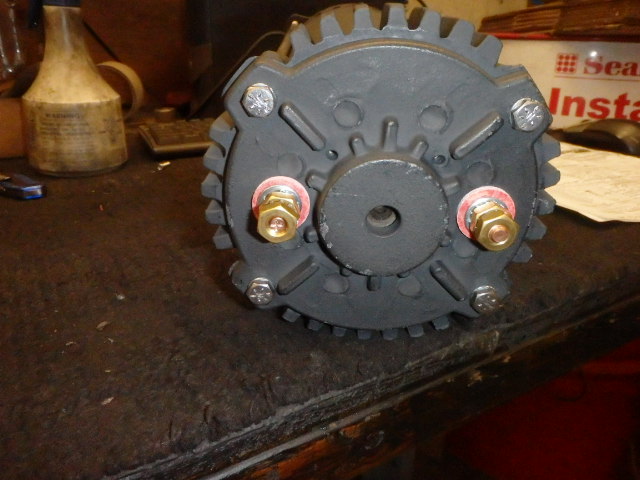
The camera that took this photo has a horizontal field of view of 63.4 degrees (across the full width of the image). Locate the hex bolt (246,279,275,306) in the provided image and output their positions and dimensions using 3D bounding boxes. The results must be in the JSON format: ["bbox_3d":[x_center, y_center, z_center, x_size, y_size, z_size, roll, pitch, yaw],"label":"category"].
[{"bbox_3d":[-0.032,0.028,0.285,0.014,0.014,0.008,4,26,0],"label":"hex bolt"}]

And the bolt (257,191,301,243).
[{"bbox_3d":[-0.020,-0.013,0.253,0.019,0.020,0.022,4,26,0],"label":"bolt"}]

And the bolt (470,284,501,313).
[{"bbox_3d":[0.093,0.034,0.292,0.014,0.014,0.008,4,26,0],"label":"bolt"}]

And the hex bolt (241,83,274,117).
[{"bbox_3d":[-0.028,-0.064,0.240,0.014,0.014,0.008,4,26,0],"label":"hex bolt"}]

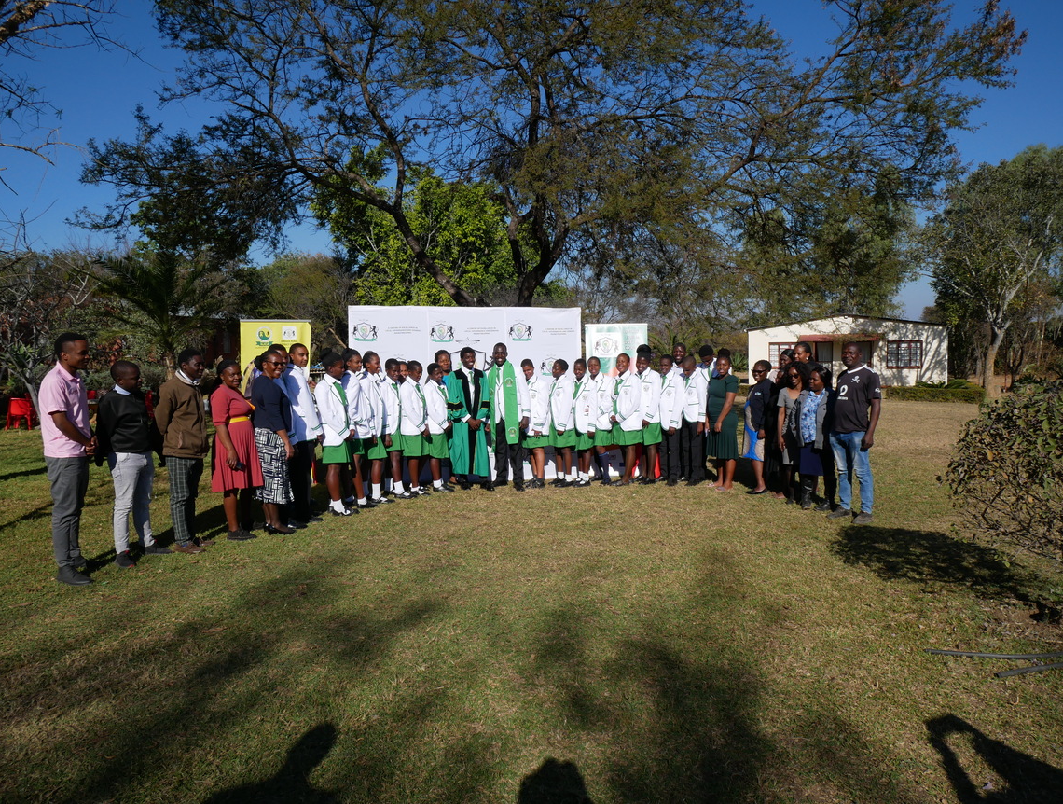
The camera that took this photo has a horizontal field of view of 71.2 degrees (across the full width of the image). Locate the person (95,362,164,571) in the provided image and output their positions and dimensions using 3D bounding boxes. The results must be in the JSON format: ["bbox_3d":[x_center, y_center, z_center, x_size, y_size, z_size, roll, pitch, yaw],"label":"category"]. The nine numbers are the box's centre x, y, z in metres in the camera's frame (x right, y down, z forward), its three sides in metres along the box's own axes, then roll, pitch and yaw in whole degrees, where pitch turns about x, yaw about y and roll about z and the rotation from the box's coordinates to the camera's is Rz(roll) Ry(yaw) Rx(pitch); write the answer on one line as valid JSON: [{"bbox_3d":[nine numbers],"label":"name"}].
[{"bbox_3d":[-3.163,0.452,5.806,0.340,1.544,0.550,2,4,30],"label":"person"}]

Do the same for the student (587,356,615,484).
[{"bbox_3d":[0.894,0.229,9.564,0.440,1.620,0.340,2,4,35],"label":"student"}]

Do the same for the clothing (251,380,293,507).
[{"bbox_3d":[-2.366,0.356,6.768,0.370,1.161,0.440,1,3,14],"label":"clothing"}]

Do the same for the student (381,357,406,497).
[{"bbox_3d":[-1.601,0.288,8.539,0.300,1.560,0.420,3,4,40],"label":"student"}]

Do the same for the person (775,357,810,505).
[{"bbox_3d":[2.878,0.330,8.169,0.460,1.550,0.340,2,4,35],"label":"person"}]

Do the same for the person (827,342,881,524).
[{"bbox_3d":[3.175,0.281,7.247,0.350,1.722,0.550,-3,4,-40],"label":"person"}]

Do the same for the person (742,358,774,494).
[{"bbox_3d":[2.677,0.294,8.726,0.360,1.561,0.460,-2,4,-32],"label":"person"}]

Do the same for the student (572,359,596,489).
[{"bbox_3d":[0.653,0.254,9.392,0.420,1.591,0.320,2,4,33],"label":"student"}]

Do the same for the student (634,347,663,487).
[{"bbox_3d":[1.460,0.156,9.255,0.320,1.691,0.430,-3,5,-39],"label":"student"}]

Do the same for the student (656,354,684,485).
[{"bbox_3d":[1.749,0.223,9.423,0.430,1.638,0.320,3,4,42],"label":"student"}]

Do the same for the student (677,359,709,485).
[{"bbox_3d":[2.047,0.221,9.350,0.440,1.602,0.300,2,4,36],"label":"student"}]

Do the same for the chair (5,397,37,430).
[{"bbox_3d":[-11.684,0.244,16.966,0.580,0.730,0.560,-1,4,-12],"label":"chair"}]

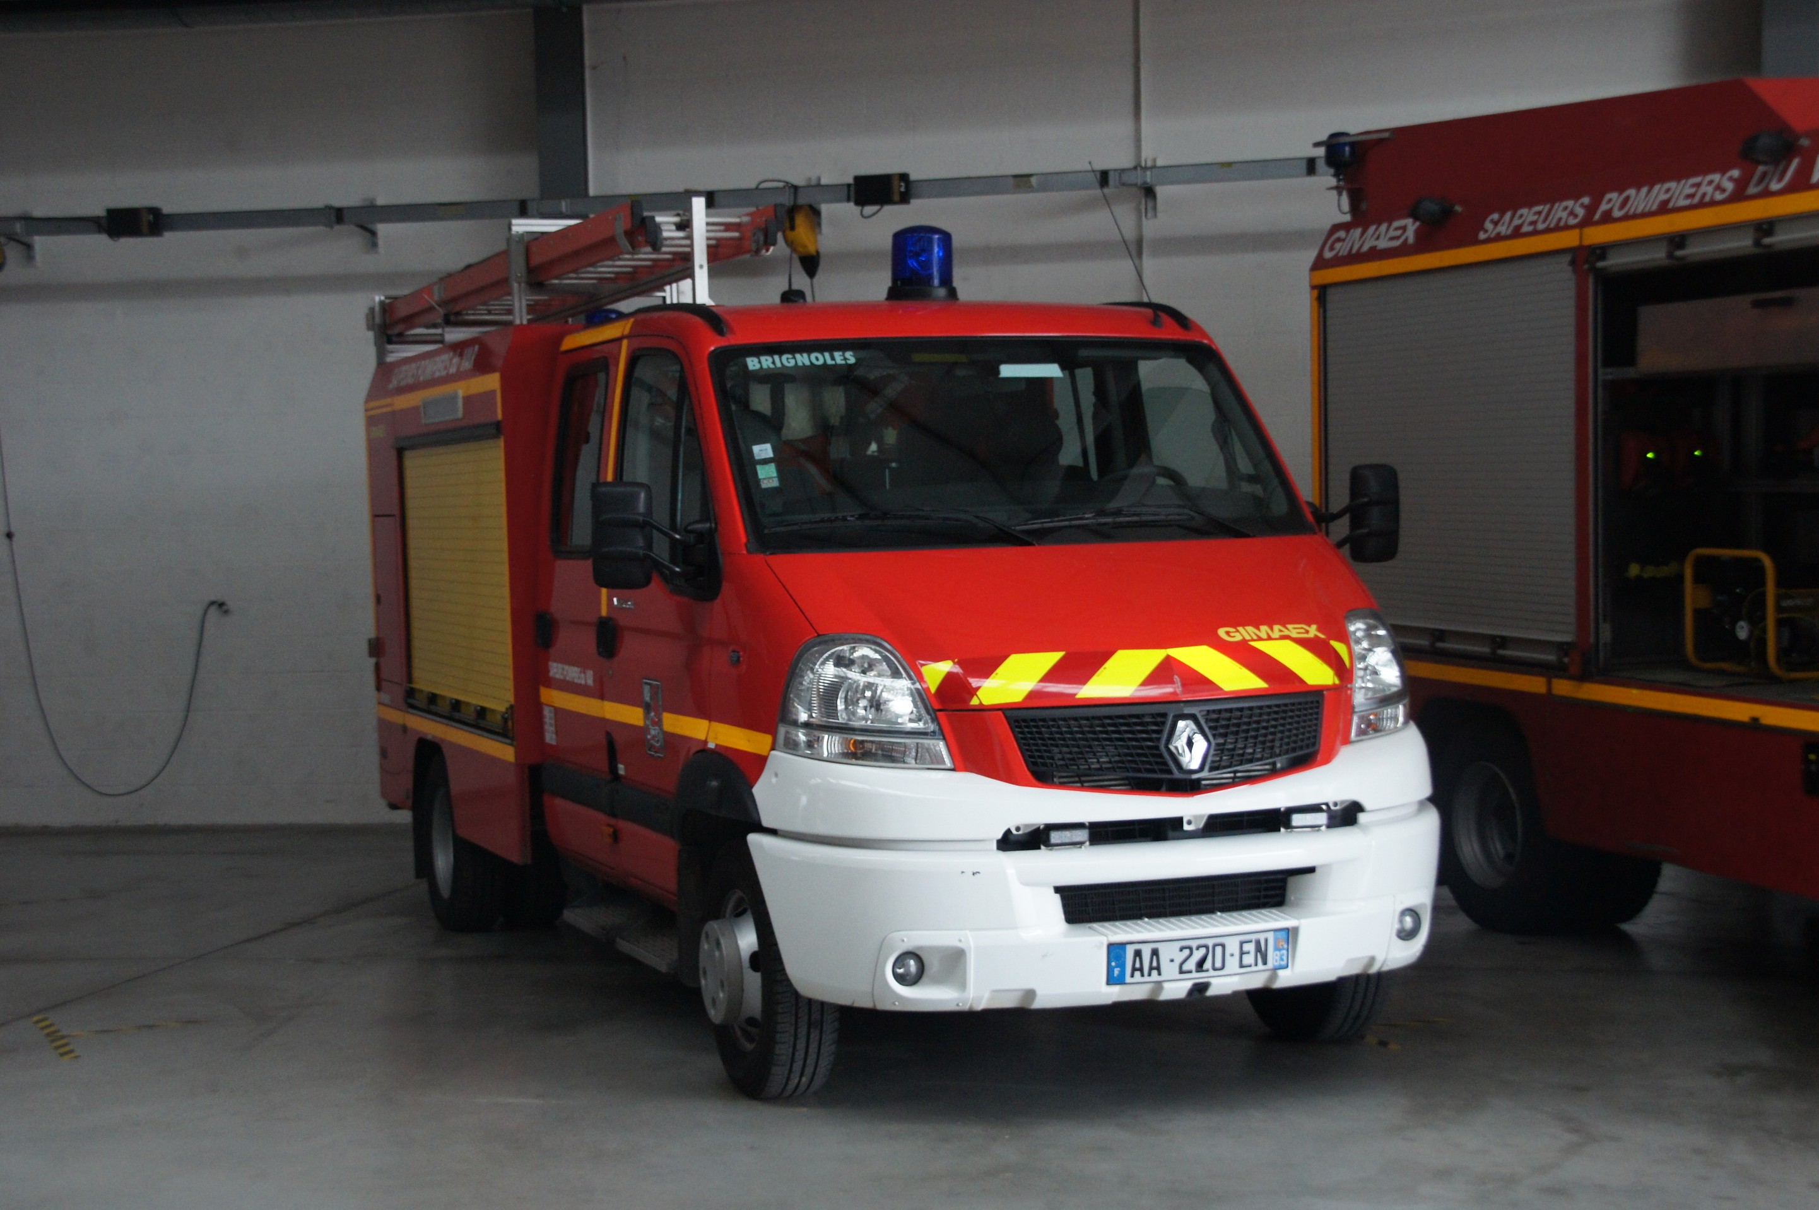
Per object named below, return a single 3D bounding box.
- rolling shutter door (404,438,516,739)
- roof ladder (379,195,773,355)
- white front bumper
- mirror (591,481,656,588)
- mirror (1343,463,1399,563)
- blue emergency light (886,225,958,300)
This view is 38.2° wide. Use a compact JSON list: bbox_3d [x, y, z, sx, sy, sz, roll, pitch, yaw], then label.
[{"bbox_3d":[-1.681,-0.093,9.800,0.060,1.013,1.785,-2,2,-22],"label":"rolling shutter door"},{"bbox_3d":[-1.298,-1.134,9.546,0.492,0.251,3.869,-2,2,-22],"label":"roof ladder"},{"bbox_3d":[0.637,0.671,6.954,2.010,0.673,0.663,-2,2,-22],"label":"white front bumper"},{"bbox_3d":[-0.790,-0.196,7.217,0.166,0.301,0.090,-1,2,-6],"label":"mirror"},{"bbox_3d":[1.434,-0.276,8.106,0.166,0.301,0.090,-3,3,-35],"label":"mirror"},{"bbox_3d":[0.037,-1.083,8.296,0.246,0.241,0.246,-1,2,0],"label":"blue emergency light"}]

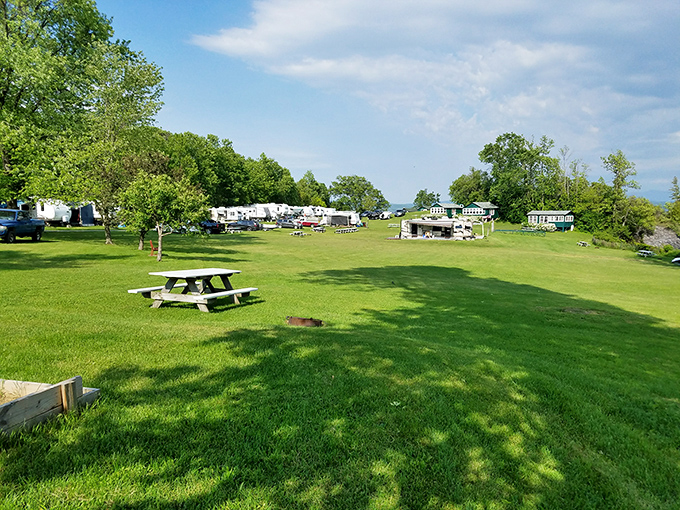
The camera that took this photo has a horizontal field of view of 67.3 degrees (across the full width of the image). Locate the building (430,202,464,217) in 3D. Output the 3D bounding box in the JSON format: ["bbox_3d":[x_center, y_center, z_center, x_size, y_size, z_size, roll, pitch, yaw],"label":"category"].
[{"bbox_3d":[22.944,-9.583,109.000,5.600,3.300,4.500,-5,8,-42],"label":"building"}]

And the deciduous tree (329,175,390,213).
[{"bbox_3d":[4.818,-15.626,133.000,15.000,10.400,13.500,0,6,0],"label":"deciduous tree"}]

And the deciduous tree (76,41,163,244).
[{"bbox_3d":[-13.662,-6.877,31.500,5.600,12.400,5.600,0,6,0],"label":"deciduous tree"}]

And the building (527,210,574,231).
[{"bbox_3d":[39.569,-6.448,96.000,7.200,3.800,4.400,5,8,43],"label":"building"}]

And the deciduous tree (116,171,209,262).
[{"bbox_3d":[-8.053,-1.757,23.300,4.000,4.000,3.900,0,6,0],"label":"deciduous tree"}]

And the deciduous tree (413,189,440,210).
[{"bbox_3d":[25.406,-16.154,150.000,7.800,6.800,7.200,0,6,0],"label":"deciduous tree"}]

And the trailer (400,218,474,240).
[{"bbox_3d":[14.319,-3.745,75.000,10.100,3.100,2.800,1,6,6],"label":"trailer"}]

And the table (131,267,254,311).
[{"bbox_3d":[-2.810,0.690,10.170,1.540,0.710,2.150,4,3,16],"label":"table"}]

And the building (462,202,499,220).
[{"bbox_3d":[28.887,-8.985,105.000,5.200,3.600,5.200,-5,8,-42],"label":"building"}]

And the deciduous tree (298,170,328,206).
[{"bbox_3d":[-6.893,-15.414,128.000,7.800,11.300,7.800,0,6,0],"label":"deciduous tree"}]

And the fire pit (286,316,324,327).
[{"bbox_3d":[-0.612,1.198,9.200,0.640,0.170,0.640,4,3,0],"label":"fire pit"}]

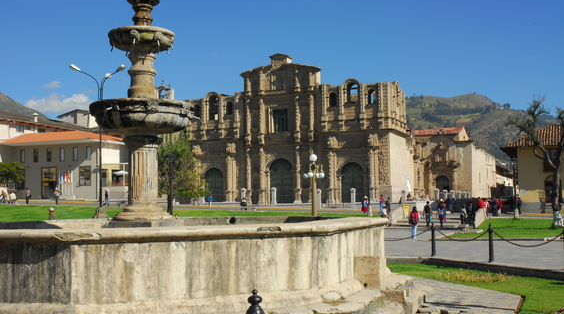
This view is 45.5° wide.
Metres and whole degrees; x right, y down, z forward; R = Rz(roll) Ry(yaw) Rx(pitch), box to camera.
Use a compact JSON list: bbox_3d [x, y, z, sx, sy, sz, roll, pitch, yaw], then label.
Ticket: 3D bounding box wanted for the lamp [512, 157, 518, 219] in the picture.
[{"bbox_3d":[16.145,2.126,46.500,0.480,4.322,0.480,-1,-4,0],"label":"lamp"}]

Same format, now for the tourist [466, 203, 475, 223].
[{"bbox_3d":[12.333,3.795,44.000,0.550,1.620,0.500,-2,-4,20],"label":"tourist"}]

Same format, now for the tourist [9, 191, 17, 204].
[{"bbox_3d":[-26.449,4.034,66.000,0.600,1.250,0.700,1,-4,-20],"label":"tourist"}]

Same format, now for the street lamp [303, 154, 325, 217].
[{"bbox_3d":[1.750,2.025,37.000,1.200,4.300,1.200,-1,-4,0],"label":"street lamp"}]

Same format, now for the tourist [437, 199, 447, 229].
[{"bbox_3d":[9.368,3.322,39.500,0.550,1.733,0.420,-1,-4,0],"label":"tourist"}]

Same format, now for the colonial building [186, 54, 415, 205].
[{"bbox_3d":[5.766,-2.820,100.471,29.000,19.500,30.000,-3,-5,24],"label":"colonial building"}]

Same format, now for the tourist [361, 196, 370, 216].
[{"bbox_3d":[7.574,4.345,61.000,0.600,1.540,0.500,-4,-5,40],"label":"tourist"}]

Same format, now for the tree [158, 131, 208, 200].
[{"bbox_3d":[-8.471,1.124,54.000,5.200,6.700,5.200,-3,-5,24],"label":"tree"}]

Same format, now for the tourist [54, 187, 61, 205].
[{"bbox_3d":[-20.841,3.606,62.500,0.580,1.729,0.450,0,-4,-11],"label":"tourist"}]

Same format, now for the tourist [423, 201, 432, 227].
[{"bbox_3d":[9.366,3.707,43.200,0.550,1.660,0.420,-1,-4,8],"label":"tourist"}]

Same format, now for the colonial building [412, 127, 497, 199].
[{"bbox_3d":[29.530,2.257,112.109,10.000,11.500,28.000,-3,-5,24],"label":"colonial building"}]

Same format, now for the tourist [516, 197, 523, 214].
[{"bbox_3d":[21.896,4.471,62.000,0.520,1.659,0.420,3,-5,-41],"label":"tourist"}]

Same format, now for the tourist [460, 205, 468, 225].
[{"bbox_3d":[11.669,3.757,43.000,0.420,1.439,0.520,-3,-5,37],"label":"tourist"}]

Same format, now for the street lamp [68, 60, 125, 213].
[{"bbox_3d":[-9.959,-0.850,36.300,3.050,8.286,2.900,-1,-4,0],"label":"street lamp"}]

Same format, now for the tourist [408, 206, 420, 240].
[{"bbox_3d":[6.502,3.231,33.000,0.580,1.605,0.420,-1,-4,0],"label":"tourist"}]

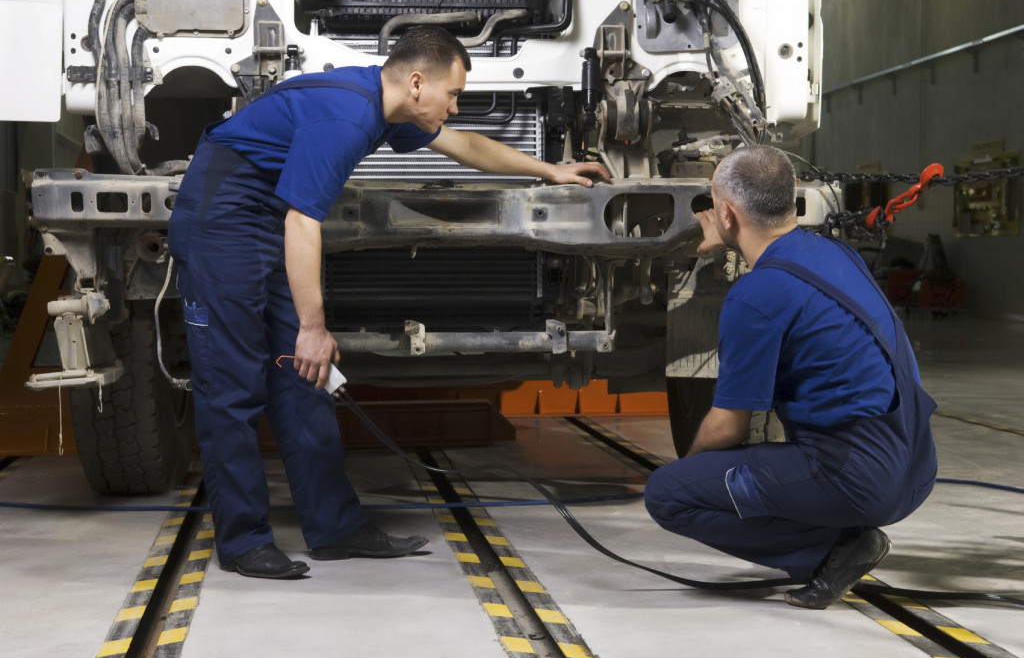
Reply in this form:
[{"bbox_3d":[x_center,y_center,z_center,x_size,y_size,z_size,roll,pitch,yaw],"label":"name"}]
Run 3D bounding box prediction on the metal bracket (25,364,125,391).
[{"bbox_3d":[-1.245,0.138,4.850,0.270,0.065,0.180,0,2,-7],"label":"metal bracket"}]

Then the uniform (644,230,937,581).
[{"bbox_3d":[0.695,0.179,4.060,0.720,0.820,0.530,2,3,31],"label":"uniform"}]

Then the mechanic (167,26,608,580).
[{"bbox_3d":[-0.300,-0.096,4.500,1.120,1.390,0.720,0,2,-6],"label":"mechanic"}]

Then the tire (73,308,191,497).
[{"bbox_3d":[-1.250,0.021,5.750,0.310,1.050,1.050,0,2,-7],"label":"tire"}]

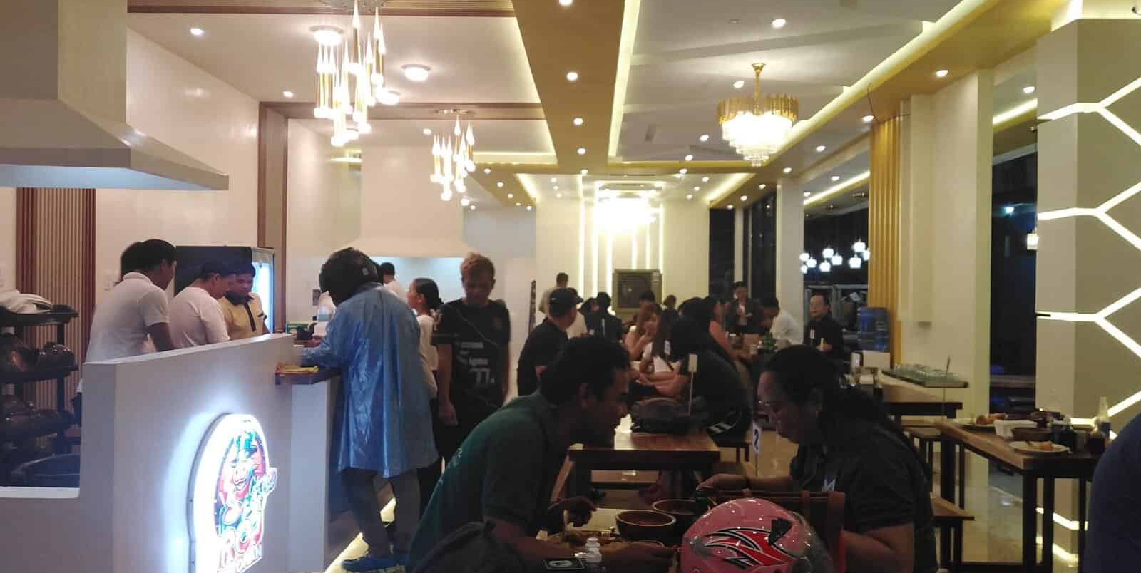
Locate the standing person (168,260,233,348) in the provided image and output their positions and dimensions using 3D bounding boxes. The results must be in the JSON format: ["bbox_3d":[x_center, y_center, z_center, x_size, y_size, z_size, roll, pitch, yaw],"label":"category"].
[{"bbox_3d":[-2.200,0.618,5.050,0.360,1.550,0.450,1,0,-30],"label":"standing person"}]

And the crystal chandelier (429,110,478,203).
[{"bbox_3d":[-1.204,-1.346,8.800,0.480,0.920,0.480,1,0,1],"label":"crystal chandelier"}]

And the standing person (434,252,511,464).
[{"bbox_3d":[-0.555,0.605,4.850,0.450,1.610,0.280,1,0,-12],"label":"standing person"}]

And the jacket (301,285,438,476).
[{"bbox_3d":[-1.010,0.470,4.330,0.540,0.970,0.580,1,0,44],"label":"jacket"}]

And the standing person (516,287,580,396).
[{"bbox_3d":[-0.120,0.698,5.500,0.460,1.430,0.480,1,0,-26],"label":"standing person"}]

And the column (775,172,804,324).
[{"bbox_3d":[3.235,-0.034,12.600,0.340,3.100,0.400,1,0,1],"label":"column"}]

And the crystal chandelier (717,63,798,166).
[{"bbox_3d":[1.464,-1.326,6.700,0.630,0.800,0.630,1,0,1],"label":"crystal chandelier"}]

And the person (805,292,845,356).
[{"bbox_3d":[2.181,0.777,7.688,0.600,1.400,0.480,1,0,-38],"label":"person"}]

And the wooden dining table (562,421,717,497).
[{"bbox_3d":[0.315,1.047,3.975,0.615,0.745,0.930,1,0,1],"label":"wooden dining table"}]

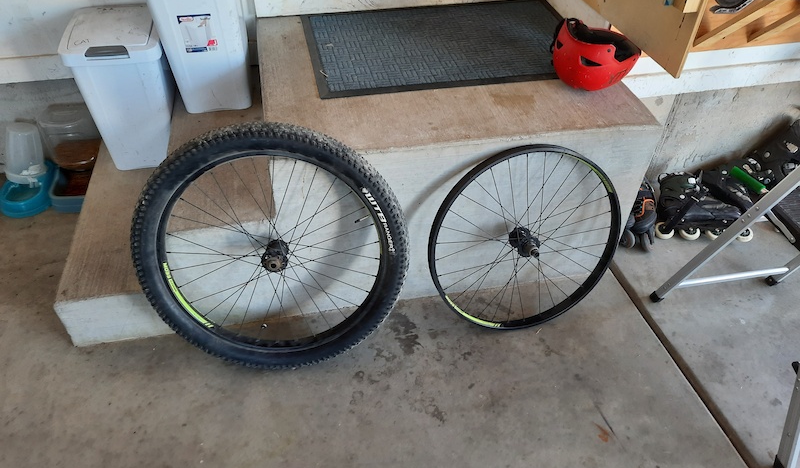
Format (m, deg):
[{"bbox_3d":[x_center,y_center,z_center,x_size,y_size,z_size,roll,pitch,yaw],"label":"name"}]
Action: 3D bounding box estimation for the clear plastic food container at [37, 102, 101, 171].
[{"bbox_3d":[-1.216,-0.345,2.055,0.200,0.230,0.200,-7,44,-10],"label":"clear plastic food container"}]

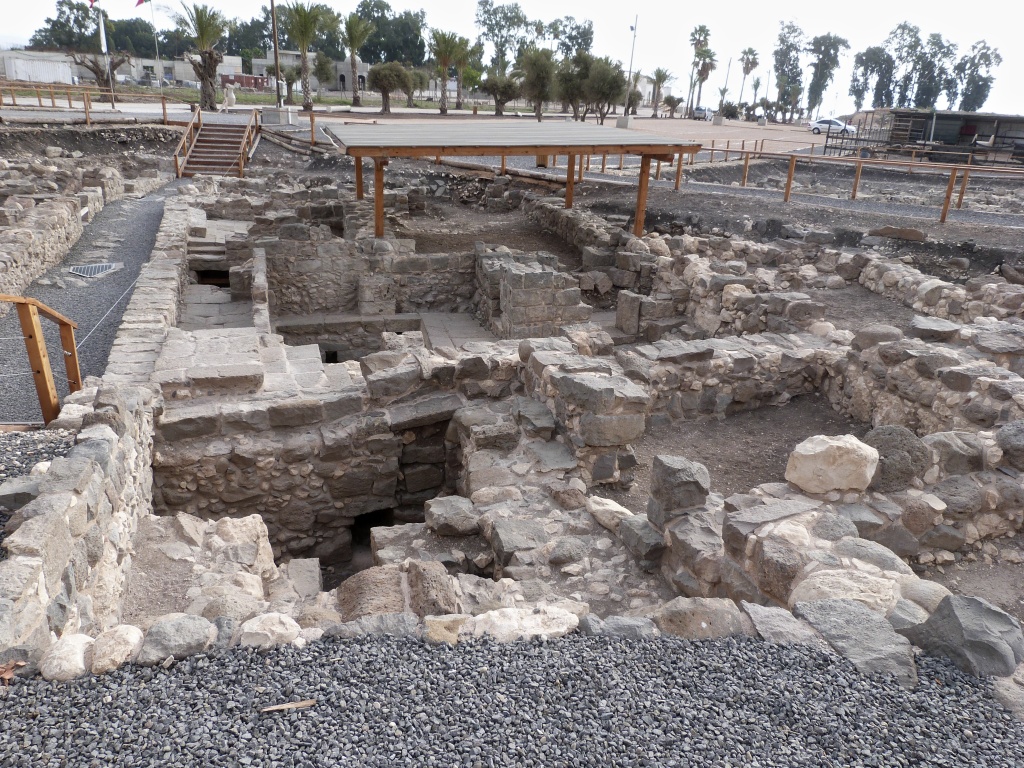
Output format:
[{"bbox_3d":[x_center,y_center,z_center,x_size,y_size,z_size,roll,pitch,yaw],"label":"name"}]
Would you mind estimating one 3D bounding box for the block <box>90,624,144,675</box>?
[{"bbox_3d":[-1.722,1.161,3.233,0.200,0.170,0.190,1,21,0],"label":"block"}]

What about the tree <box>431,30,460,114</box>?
[{"bbox_3d":[-5.036,-23.589,56.000,2.300,6.100,2.300,2,21,0],"label":"tree"}]

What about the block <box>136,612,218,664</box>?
[{"bbox_3d":[-1.189,0.898,2.620,0.270,0.150,0.180,-3,22,-14],"label":"block"}]

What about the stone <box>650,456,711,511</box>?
[{"bbox_3d":[0.820,0.499,3.600,0.250,0.210,0.210,10,22,19],"label":"stone"}]

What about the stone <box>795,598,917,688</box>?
[{"bbox_3d":[1.149,0.860,2.460,0.250,0.130,0.340,-10,23,-26],"label":"stone"}]

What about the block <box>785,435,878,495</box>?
[{"bbox_3d":[1.901,0.479,4.400,0.510,0.310,0.300,3,21,5],"label":"block"}]

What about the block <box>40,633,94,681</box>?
[{"bbox_3d":[-1.415,0.873,2.360,0.150,0.130,0.150,-4,21,-14],"label":"block"}]

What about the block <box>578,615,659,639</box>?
[{"bbox_3d":[0.369,0.843,2.560,0.270,0.100,0.130,1,20,0],"label":"block"}]

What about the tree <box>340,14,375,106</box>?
[{"bbox_3d":[-14.537,-30.004,68.573,2.900,8.000,2.900,1,21,0],"label":"tree"}]

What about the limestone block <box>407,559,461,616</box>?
[{"bbox_3d":[-0.391,1.031,3.710,0.260,0.250,0.220,1,21,0],"label":"limestone block"}]

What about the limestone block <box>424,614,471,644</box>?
[{"bbox_3d":[-0.239,0.902,2.740,0.160,0.105,0.120,2,21,0],"label":"limestone block"}]

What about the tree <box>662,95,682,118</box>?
[{"bbox_3d":[22.971,-39.598,105.411,2.900,3.300,2.900,1,21,0],"label":"tree"}]

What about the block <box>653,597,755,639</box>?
[{"bbox_3d":[0.733,0.890,2.830,0.370,0.130,0.190,2,21,0],"label":"block"}]

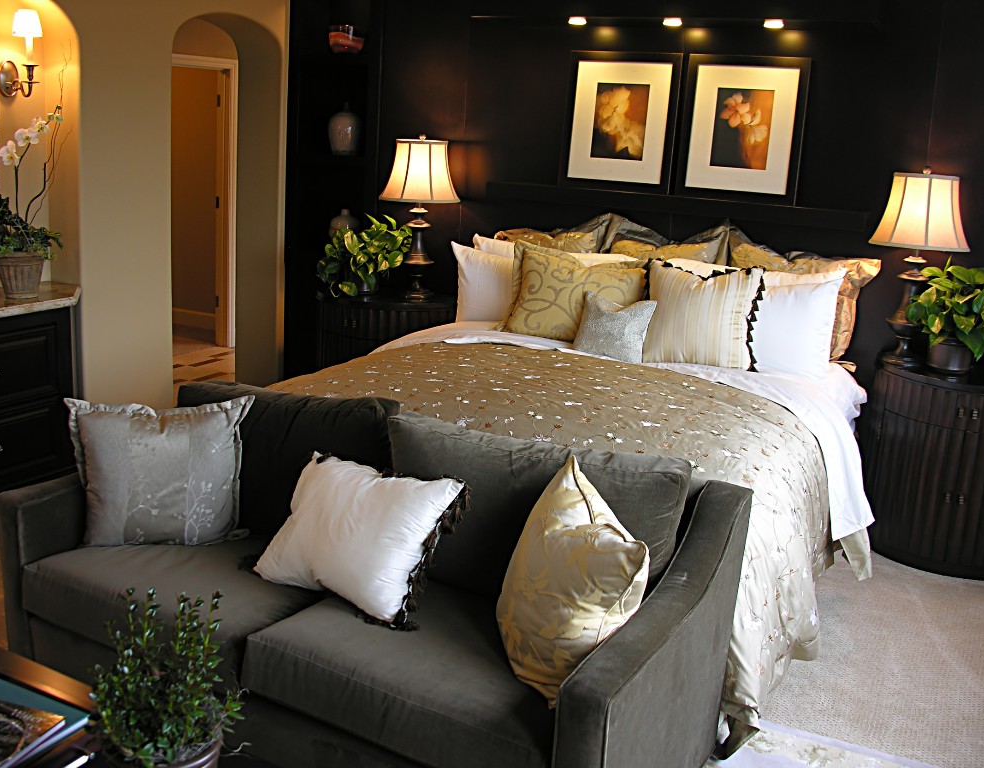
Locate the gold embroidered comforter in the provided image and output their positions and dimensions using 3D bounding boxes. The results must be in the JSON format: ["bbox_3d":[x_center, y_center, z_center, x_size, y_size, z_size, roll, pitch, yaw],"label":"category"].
[{"bbox_3d":[0.086,0.341,3.636,2.160,0.680,1.420,10,15,28],"label":"gold embroidered comforter"}]

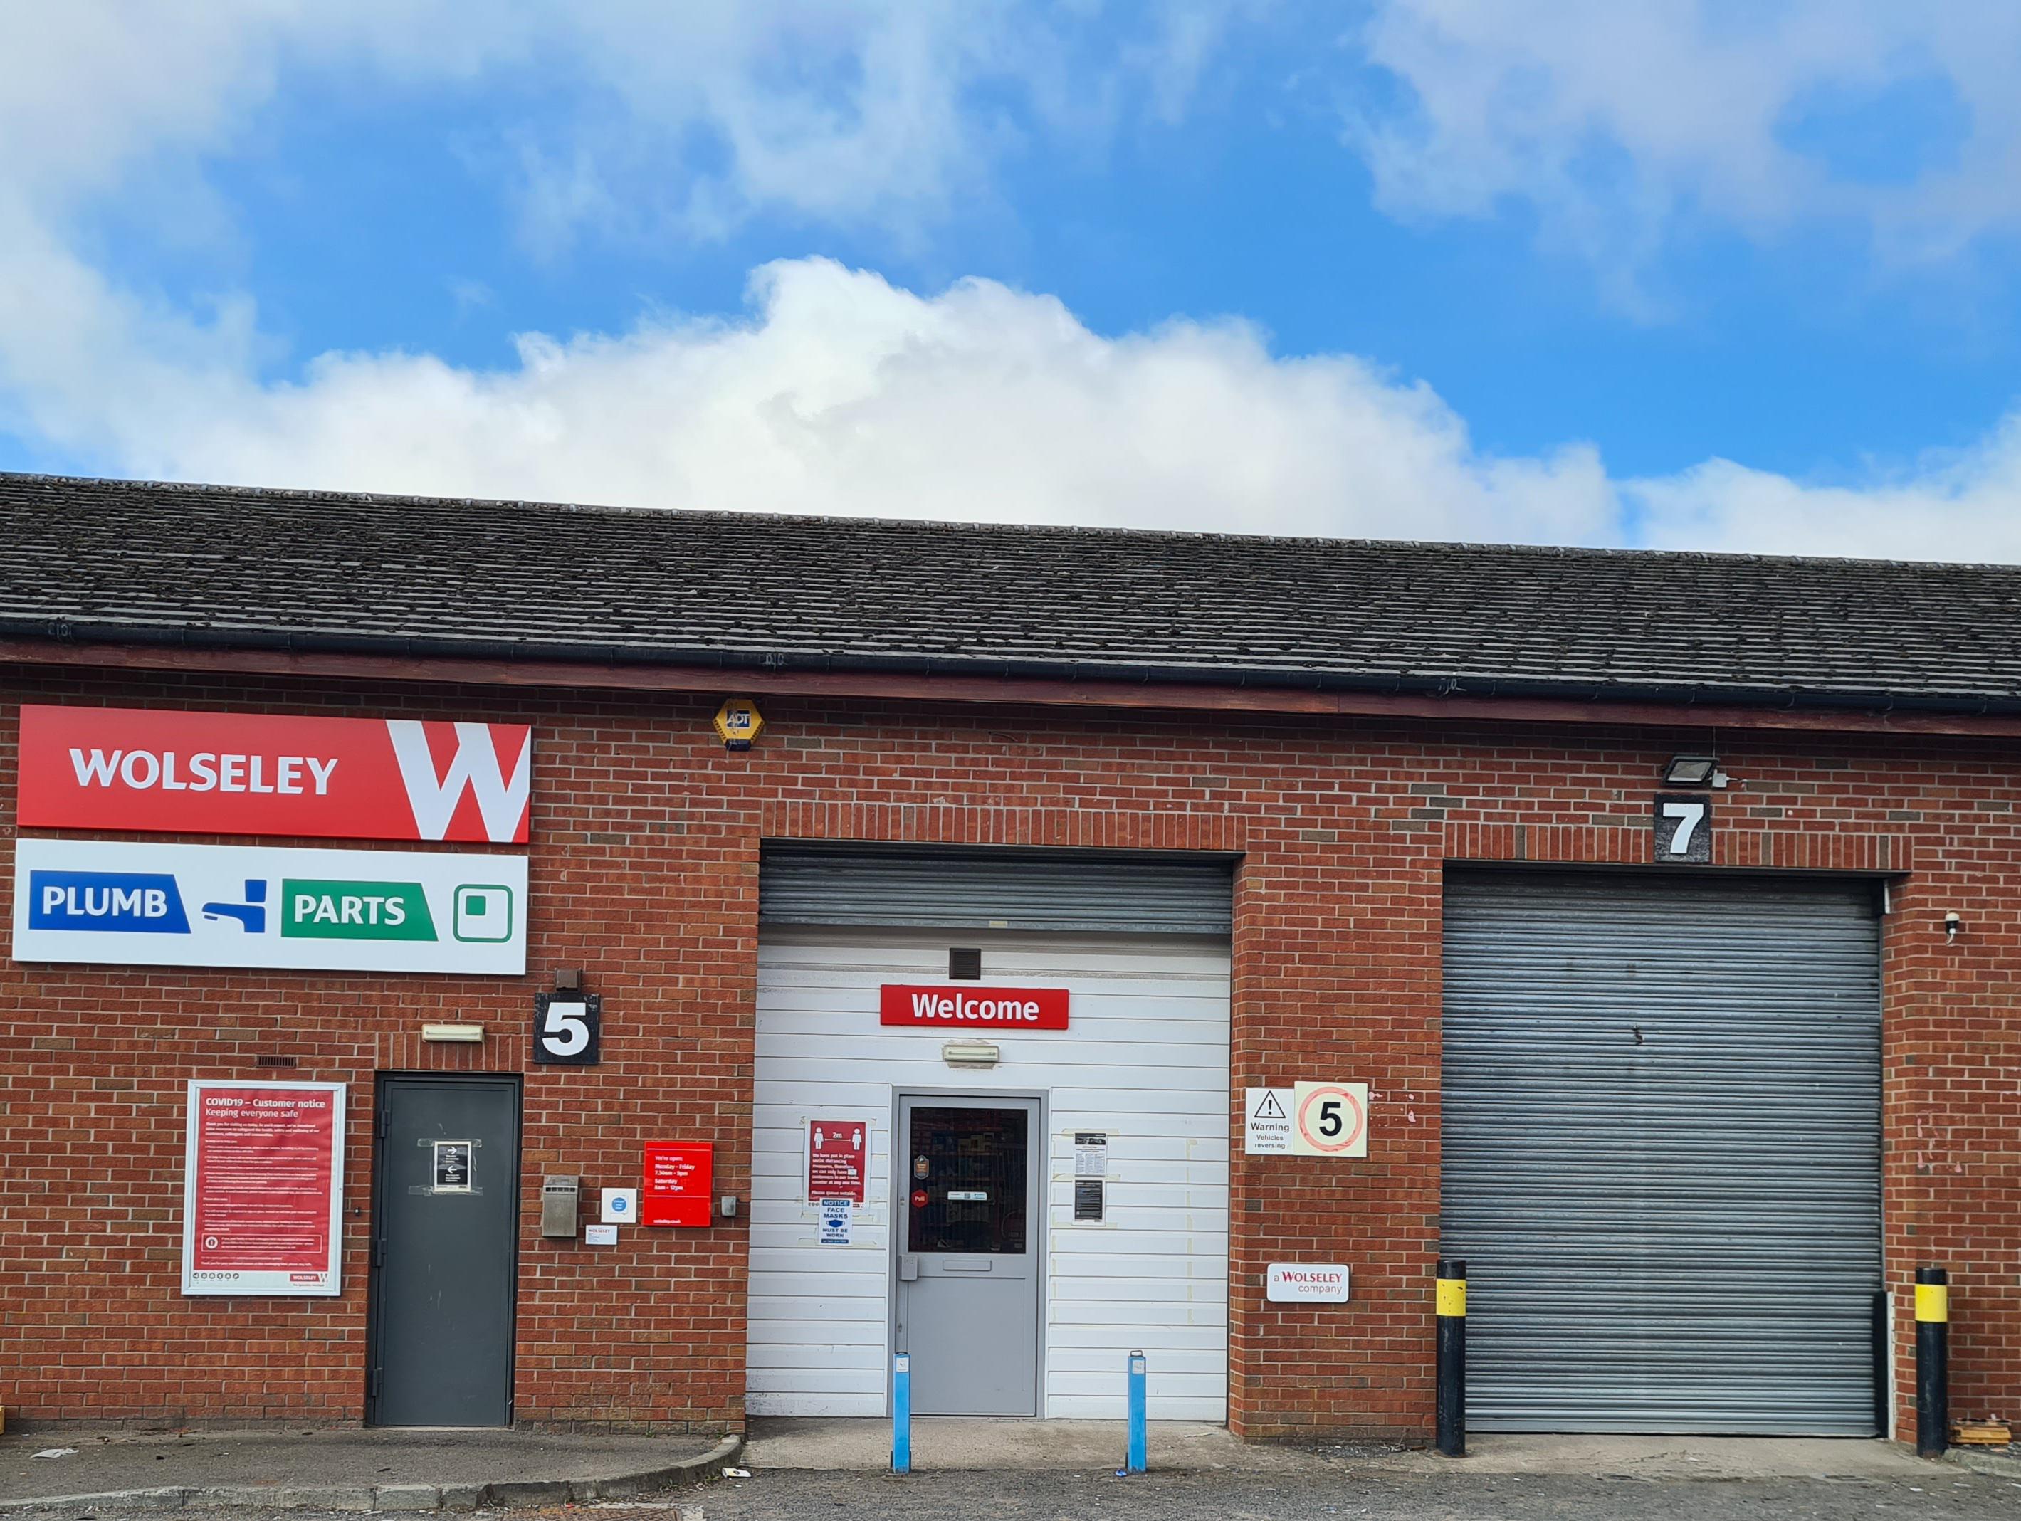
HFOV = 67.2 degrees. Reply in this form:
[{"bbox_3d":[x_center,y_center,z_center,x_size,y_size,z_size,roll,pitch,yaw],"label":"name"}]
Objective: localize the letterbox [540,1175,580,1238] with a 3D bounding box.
[{"bbox_3d":[-2.587,2.567,8.782,0.203,0.356,0.100,2,-2,-4],"label":"letterbox"}]

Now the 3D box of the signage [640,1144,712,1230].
[{"bbox_3d":[-1.938,2.471,8.862,0.377,0.497,0.030,2,-2,-4],"label":"signage"}]

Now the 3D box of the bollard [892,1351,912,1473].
[{"bbox_3d":[-0.593,3.571,8.300,0.096,0.660,0.096,1,-2,-3],"label":"bollard"}]

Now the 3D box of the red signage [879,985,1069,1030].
[{"bbox_3d":[-0.223,1.525,9.350,1.180,0.250,0.040,1,-2,-3],"label":"red signage"}]

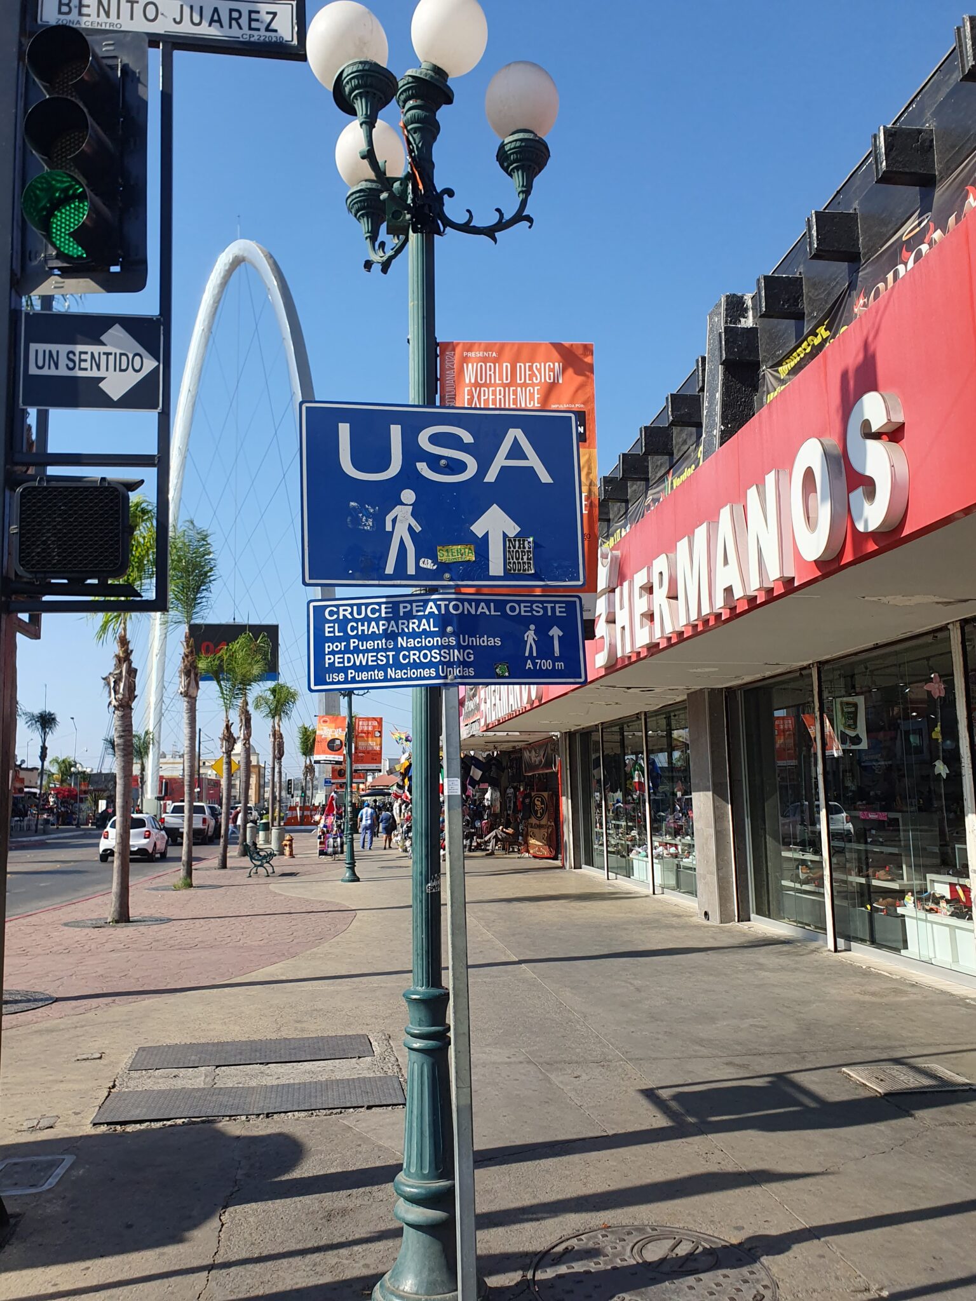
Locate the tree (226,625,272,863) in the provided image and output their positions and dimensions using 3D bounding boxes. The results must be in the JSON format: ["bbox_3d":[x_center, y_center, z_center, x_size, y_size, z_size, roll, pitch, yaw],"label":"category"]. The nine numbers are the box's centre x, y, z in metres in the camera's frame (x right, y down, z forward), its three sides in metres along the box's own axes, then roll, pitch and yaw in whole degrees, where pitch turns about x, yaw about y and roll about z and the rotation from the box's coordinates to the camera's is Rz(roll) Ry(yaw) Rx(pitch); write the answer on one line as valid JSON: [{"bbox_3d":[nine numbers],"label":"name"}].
[{"bbox_3d":[-7.370,2.833,29.924,1.350,6.800,1.350,0,-9,-8],"label":"tree"}]

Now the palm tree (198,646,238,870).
[{"bbox_3d":[-6.571,2.603,24.185,1.150,5.500,1.150,0,-9,-8],"label":"palm tree"}]

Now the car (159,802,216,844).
[{"bbox_3d":[-14.140,8.095,46.424,2.000,1.900,5.600,0,-9,-12],"label":"car"}]

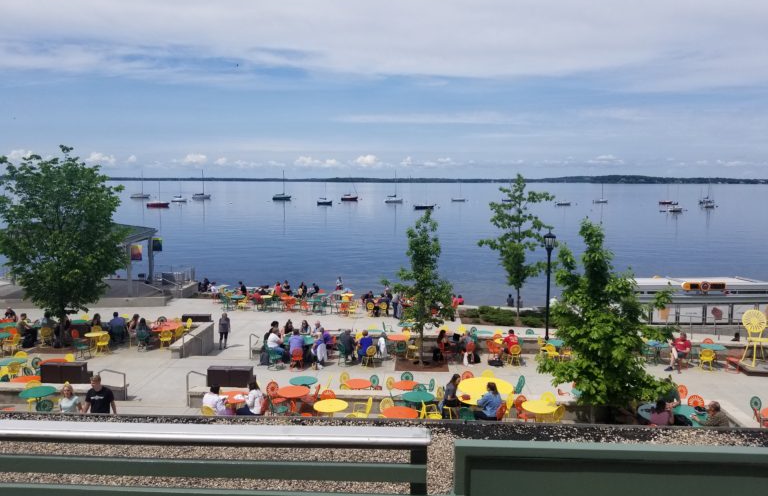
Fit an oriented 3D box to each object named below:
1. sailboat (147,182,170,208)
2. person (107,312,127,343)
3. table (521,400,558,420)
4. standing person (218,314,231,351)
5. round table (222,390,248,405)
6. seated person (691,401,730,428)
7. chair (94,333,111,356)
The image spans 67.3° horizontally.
[{"bbox_3d":[-78.484,-18.738,200.547,7.700,9.300,2.400,0,7,0],"label":"sailboat"},{"bbox_3d":[-12.109,3.555,26.243,0.550,1.320,0.800,0,7,-6],"label":"person"},{"bbox_3d":[3.840,4.261,14.179,0.900,0.730,0.900,0,7,0],"label":"table"},{"bbox_3d":[-7.398,3.880,26.669,0.500,1.700,0.350,-1,7,-12],"label":"standing person"},{"bbox_3d":[-3.985,4.373,15.515,0.900,0.730,0.900,0,7,0],"label":"round table"},{"bbox_3d":[7.883,4.299,13.911,0.800,1.250,0.540,2,7,13],"label":"seated person"},{"bbox_3d":[-11.048,3.764,22.637,0.530,0.810,0.550,1,7,6],"label":"chair"}]

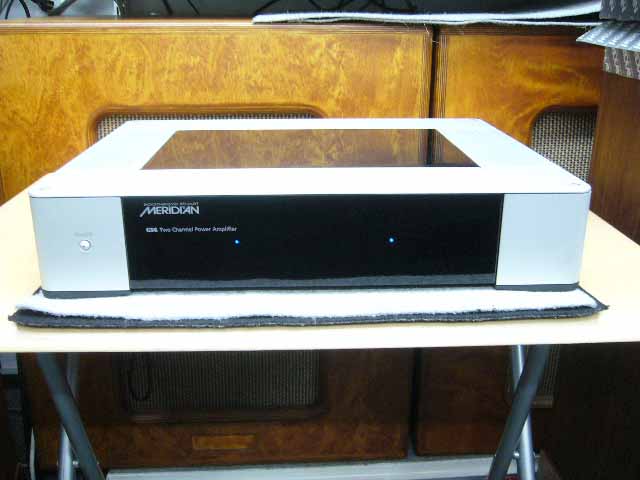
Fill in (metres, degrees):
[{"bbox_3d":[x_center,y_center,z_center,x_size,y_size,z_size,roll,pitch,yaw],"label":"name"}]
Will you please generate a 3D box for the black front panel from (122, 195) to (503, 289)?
[{"bbox_3d":[-0.004,0.001,0.509,0.293,0.076,0.010,-1,20,-2],"label":"black front panel"}]

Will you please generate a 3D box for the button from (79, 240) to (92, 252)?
[{"bbox_3d":[-0.180,0.005,0.497,0.010,0.010,0.005,-1,20,-2],"label":"button"}]

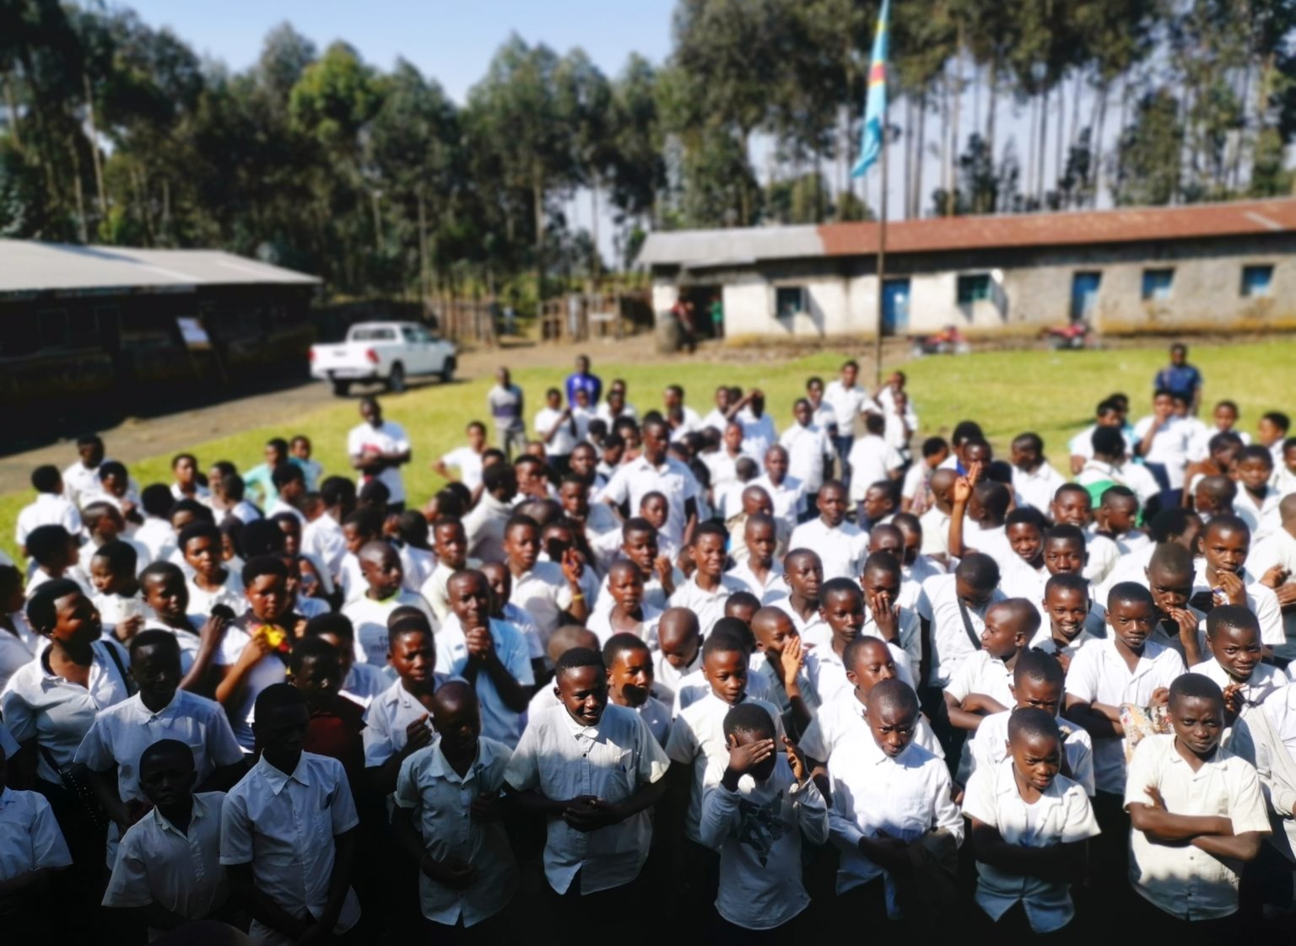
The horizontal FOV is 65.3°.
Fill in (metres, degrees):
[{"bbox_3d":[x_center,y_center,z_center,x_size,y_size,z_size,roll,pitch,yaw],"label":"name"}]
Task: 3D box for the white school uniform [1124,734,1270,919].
[{"bbox_3d":[1.587,1.049,2.954,0.420,0.549,0.270,5,13,26],"label":"white school uniform"}]

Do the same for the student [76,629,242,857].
[{"bbox_3d":[-1.445,1.193,3.163,0.460,1.480,0.280,-6,12,-21],"label":"student"}]

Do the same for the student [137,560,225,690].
[{"bbox_3d":[-1.889,1.074,4.161,0.400,1.481,0.320,-9,14,-34],"label":"student"}]

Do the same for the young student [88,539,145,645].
[{"bbox_3d":[-2.217,1.035,4.413,0.400,1.538,0.280,1,10,12],"label":"young student"}]

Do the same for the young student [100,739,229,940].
[{"bbox_3d":[-1.353,1.391,3.022,0.400,1.293,0.260,-8,12,-35],"label":"young student"}]

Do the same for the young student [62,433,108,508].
[{"bbox_3d":[-3.667,0.531,6.849,0.450,1.620,0.280,-7,12,-27],"label":"young student"}]

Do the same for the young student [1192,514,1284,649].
[{"bbox_3d":[2.261,0.883,4.042,0.420,1.470,0.300,2,12,14],"label":"young student"}]

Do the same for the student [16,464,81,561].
[{"bbox_3d":[-3.488,0.696,6.041,0.410,1.530,0.270,-1,11,5],"label":"student"}]

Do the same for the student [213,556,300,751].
[{"bbox_3d":[-1.431,1.048,3.925,0.430,1.500,0.320,-10,14,-38],"label":"student"}]

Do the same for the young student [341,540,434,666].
[{"bbox_3d":[-1.025,0.994,4.136,0.410,1.480,0.260,-6,11,-23],"label":"young student"}]

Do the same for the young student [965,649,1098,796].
[{"bbox_3d":[1.228,1.229,3.276,0.400,1.396,0.270,2,12,16],"label":"young student"}]

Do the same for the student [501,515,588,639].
[{"bbox_3d":[-0.501,0.926,4.668,0.410,1.515,0.320,-1,11,0],"label":"student"}]

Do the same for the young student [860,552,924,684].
[{"bbox_3d":[0.919,1.020,3.984,0.400,1.460,0.310,0,11,6],"label":"young student"}]

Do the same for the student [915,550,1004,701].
[{"bbox_3d":[1.267,1.055,4.012,0.420,1.530,0.300,2,10,15],"label":"student"}]

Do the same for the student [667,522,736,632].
[{"bbox_3d":[0.281,0.918,4.489,0.390,1.440,0.260,-3,11,-9],"label":"student"}]

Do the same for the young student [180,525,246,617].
[{"bbox_3d":[-1.850,0.934,4.442,0.390,1.470,0.260,-6,12,-21],"label":"young student"}]

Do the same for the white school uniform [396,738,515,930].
[{"bbox_3d":[-0.588,1.101,3.100,0.390,0.600,0.240,-4,11,-13],"label":"white school uniform"}]

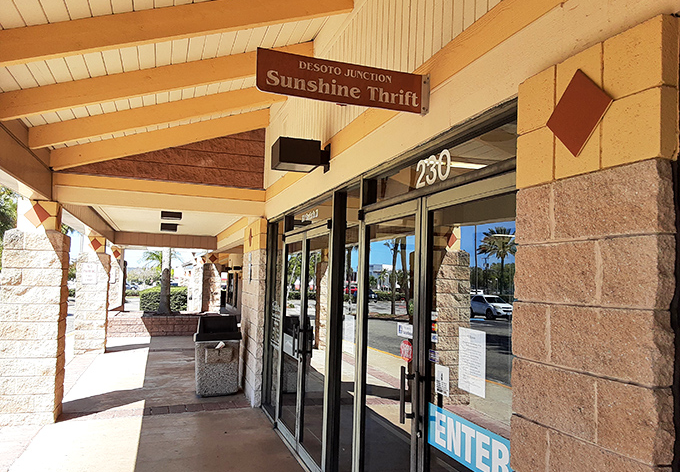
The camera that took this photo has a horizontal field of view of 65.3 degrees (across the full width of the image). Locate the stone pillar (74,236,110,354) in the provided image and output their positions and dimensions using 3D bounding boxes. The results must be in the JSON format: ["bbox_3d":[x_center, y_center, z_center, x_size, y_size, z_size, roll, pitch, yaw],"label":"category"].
[{"bbox_3d":[-5.247,1.219,11.321,0.600,2.500,0.500,3,-5,-18],"label":"stone pillar"}]

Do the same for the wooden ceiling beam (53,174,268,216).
[{"bbox_3d":[-2.204,-0.483,6.692,2.500,0.360,0.200,3,-5,-18],"label":"wooden ceiling beam"}]

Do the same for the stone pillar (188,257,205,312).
[{"bbox_3d":[-5.931,2.095,22.384,0.600,2.400,0.550,3,-5,-18],"label":"stone pillar"}]

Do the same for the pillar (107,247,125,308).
[{"bbox_3d":[-6.945,1.317,16.453,0.600,2.000,0.500,3,-5,-18],"label":"pillar"}]

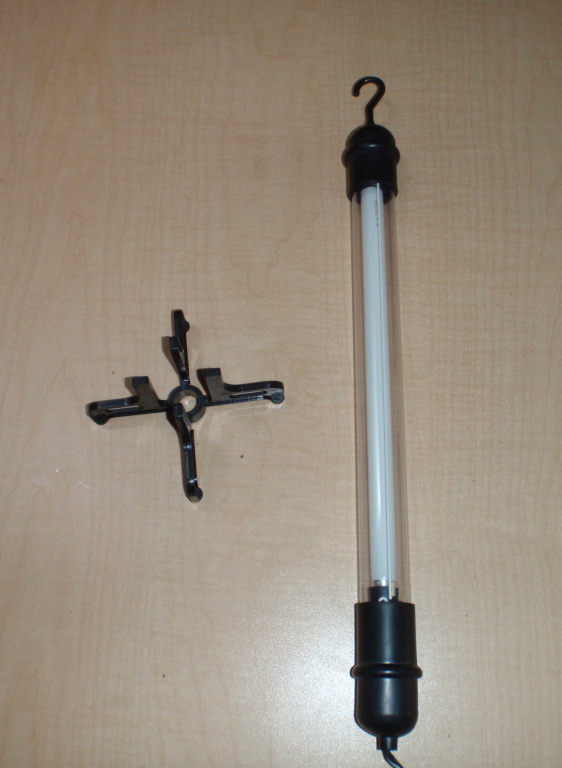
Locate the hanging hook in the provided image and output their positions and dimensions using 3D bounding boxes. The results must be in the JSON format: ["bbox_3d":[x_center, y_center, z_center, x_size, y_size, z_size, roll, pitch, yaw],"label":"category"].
[{"bbox_3d":[0.067,-0.216,0.633,0.025,0.006,0.047,1,69,0],"label":"hanging hook"}]

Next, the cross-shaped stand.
[{"bbox_3d":[-0.063,0.006,0.541,0.131,0.060,0.131,-6,70,-2],"label":"cross-shaped stand"}]

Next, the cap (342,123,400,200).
[{"bbox_3d":[0.067,-0.163,0.614,0.043,0.043,0.061,1,69,0],"label":"cap"}]

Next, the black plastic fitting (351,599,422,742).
[{"bbox_3d":[0.062,0.168,0.489,0.043,0.043,0.076,1,69,0],"label":"black plastic fitting"}]

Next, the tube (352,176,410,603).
[{"bbox_3d":[0.065,-0.002,0.553,0.033,0.033,0.296,1,69,0],"label":"tube"}]

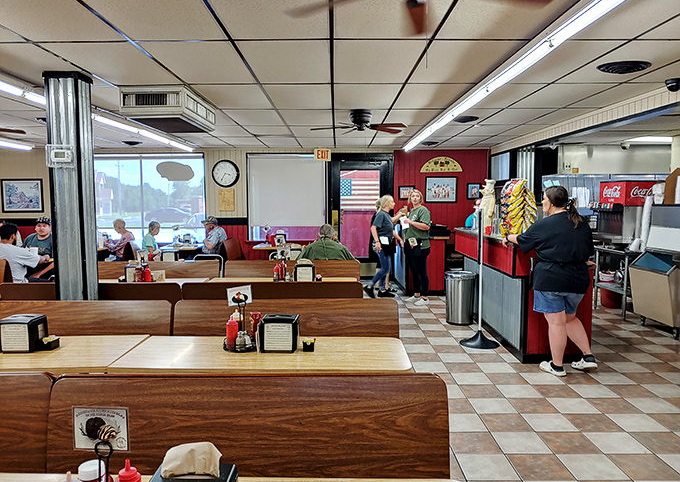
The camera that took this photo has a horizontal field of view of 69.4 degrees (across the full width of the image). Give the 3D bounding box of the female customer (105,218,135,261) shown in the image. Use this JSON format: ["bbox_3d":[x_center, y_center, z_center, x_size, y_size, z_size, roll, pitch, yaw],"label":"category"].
[{"bbox_3d":[-3.741,0.253,8.394,0.612,1.265,0.459,0,5,0],"label":"female customer"}]

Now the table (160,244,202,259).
[{"bbox_3d":[-2.520,0.455,8.220,0.720,0.755,1.100,0,5,0],"label":"table"}]

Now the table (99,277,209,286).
[{"bbox_3d":[-2.112,0.796,4.782,1.489,0.765,0.612,0,5,0],"label":"table"}]

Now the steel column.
[{"bbox_3d":[-2.090,-0.040,3.911,0.260,2.485,0.250,0,5,0],"label":"steel column"}]

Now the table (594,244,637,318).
[{"bbox_3d":[3.880,0.541,6.501,0.660,0.880,0.700,0,5,0],"label":"table"}]

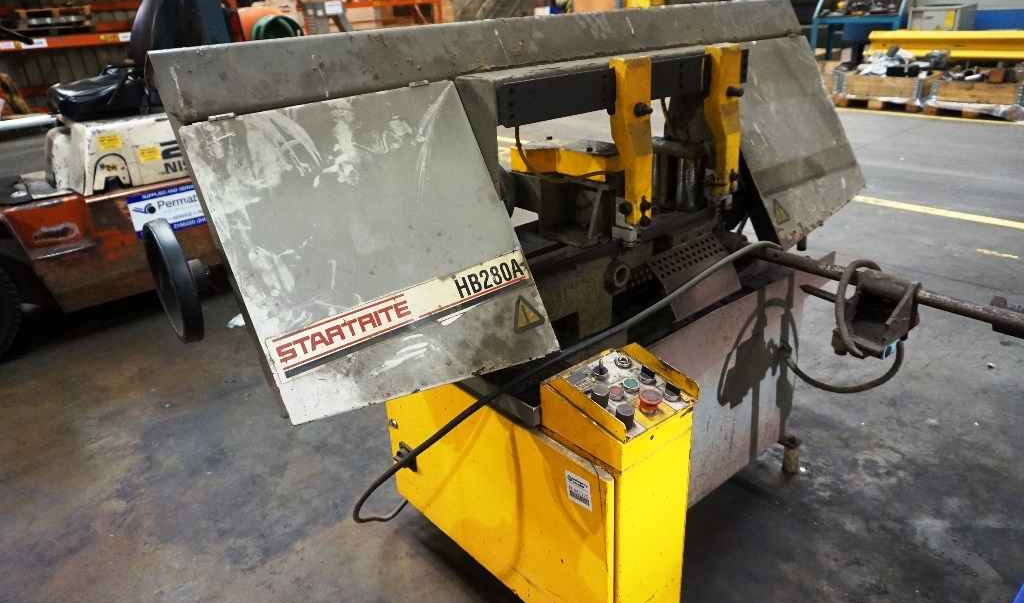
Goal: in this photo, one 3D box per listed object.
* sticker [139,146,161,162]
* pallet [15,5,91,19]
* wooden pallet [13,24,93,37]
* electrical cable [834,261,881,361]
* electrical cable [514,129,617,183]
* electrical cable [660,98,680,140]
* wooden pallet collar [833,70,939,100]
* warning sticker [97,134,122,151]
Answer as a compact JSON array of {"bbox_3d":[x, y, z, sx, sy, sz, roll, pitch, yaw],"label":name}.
[{"bbox_3d":[-1.639,-0.663,3.092,0.088,0.058,0.005,-22,30,-36],"label":"sticker"},{"bbox_3d":[-7.226,-4.478,10.649,0.990,0.135,1.000,-22,30,-36],"label":"pallet"},{"bbox_3d":[-7.226,-4.199,10.649,1.000,0.135,1.000,-22,30,-36],"label":"wooden pallet"},{"bbox_3d":[0.795,0.016,1.570,0.090,0.200,0.075,-22,30,-36],"label":"electrical cable"},{"bbox_3d":[0.119,-0.302,1.375,0.275,0.125,0.045,-22,30,-36],"label":"electrical cable"},{"bbox_3d":[0.362,-0.419,1.574,0.060,0.100,0.035,-22,30,-36],"label":"electrical cable"},{"bbox_3d":[4.156,-2.326,7.190,1.200,0.200,0.800,-21,30,-35],"label":"wooden pallet collar"},{"bbox_3d":[-1.751,-0.695,2.973,0.090,0.061,0.005,-22,30,-36],"label":"warning sticker"}]

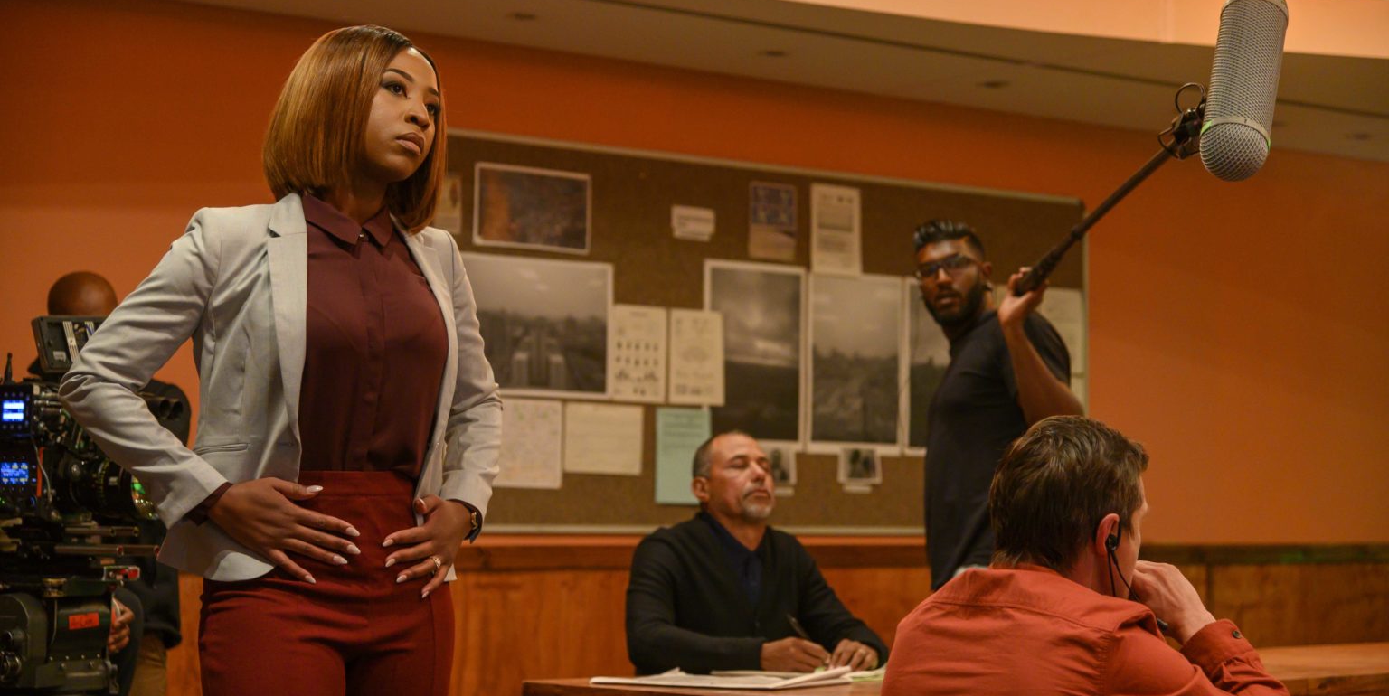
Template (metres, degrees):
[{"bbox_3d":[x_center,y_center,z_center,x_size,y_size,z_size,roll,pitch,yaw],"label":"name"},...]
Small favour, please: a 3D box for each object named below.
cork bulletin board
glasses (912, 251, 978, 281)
[{"bbox_3d":[0.203,-0.001,8.250,3.000,1.202,0.030,3,-4,-36],"label":"cork bulletin board"},{"bbox_3d":[0.617,-0.186,5.991,0.142,0.045,0.140,-13,-10,28],"label":"glasses"}]

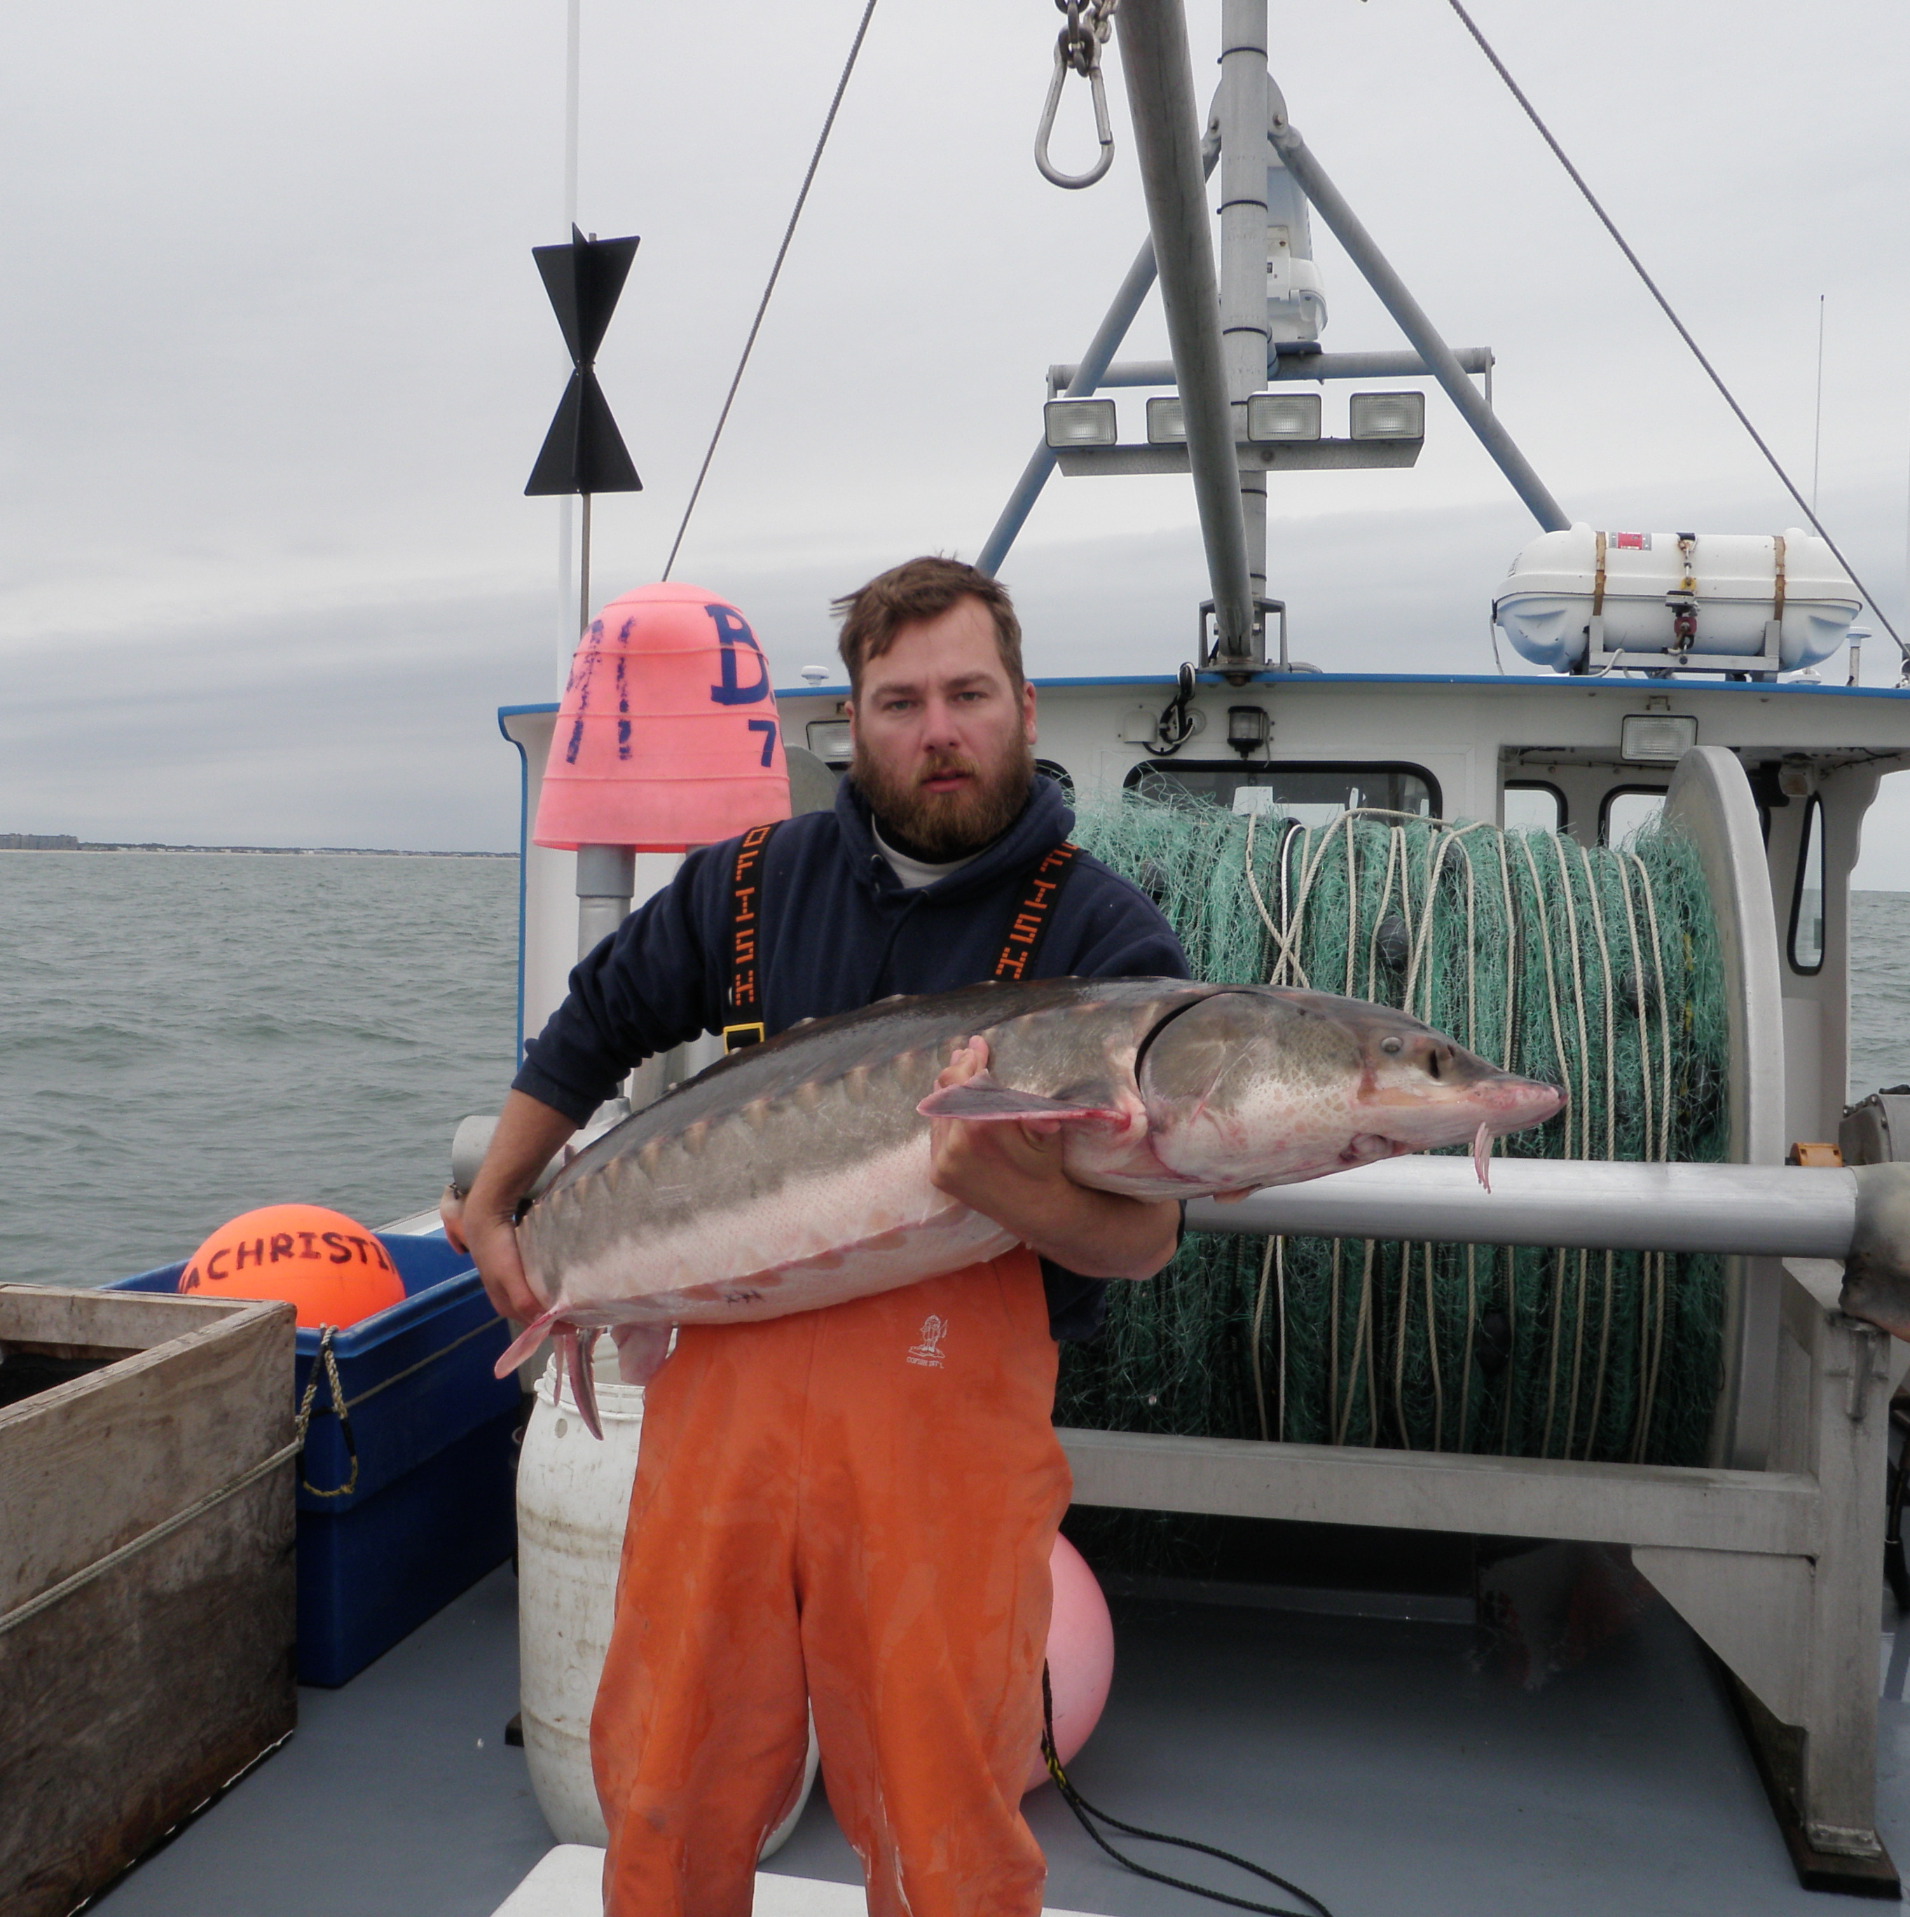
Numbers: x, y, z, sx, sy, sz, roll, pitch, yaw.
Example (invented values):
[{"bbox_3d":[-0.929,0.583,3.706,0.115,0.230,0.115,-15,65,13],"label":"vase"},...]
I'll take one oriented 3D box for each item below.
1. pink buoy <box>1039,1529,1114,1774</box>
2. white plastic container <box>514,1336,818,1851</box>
[{"bbox_3d":[0.015,1.131,3.381,0.480,0.480,0.480,2,2,9],"label":"pink buoy"},{"bbox_3d":[-0.458,0.996,3.294,0.485,0.735,0.485,2,2,9],"label":"white plastic container"}]

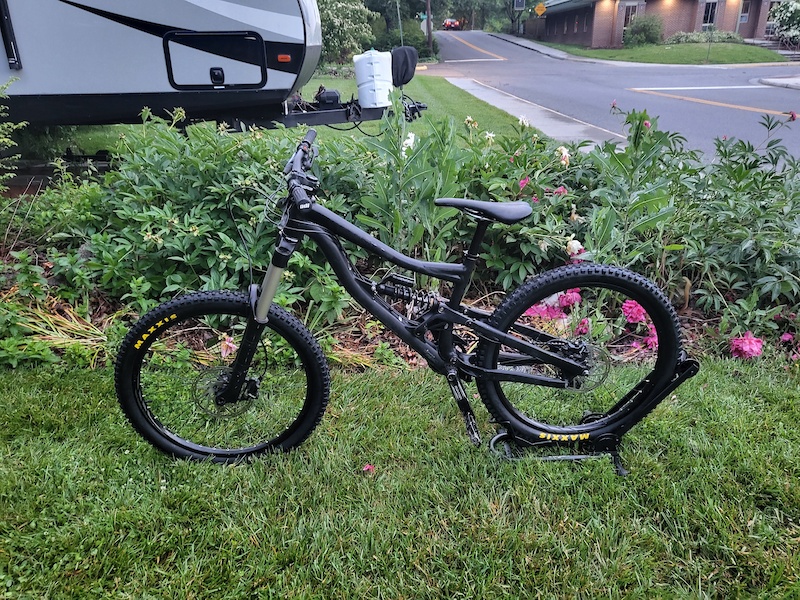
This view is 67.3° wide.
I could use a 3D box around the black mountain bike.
[{"bbox_3d":[0.012,0.062,1.886,1.864,1.080,0.790,-4,25,-1],"label":"black mountain bike"}]

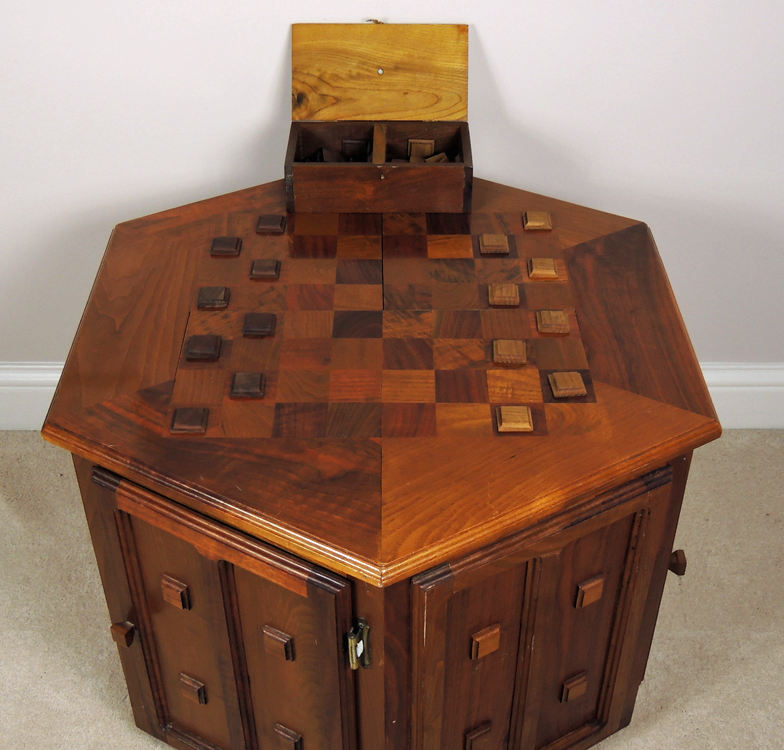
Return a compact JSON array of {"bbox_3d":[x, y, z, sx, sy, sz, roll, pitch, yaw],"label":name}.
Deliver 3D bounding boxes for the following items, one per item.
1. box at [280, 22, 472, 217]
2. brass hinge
[{"bbox_3d":[-0.015,-0.305,1.365,0.216,0.172,0.145,0,39,0],"label":"box"},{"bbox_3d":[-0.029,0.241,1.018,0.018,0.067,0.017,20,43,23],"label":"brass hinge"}]

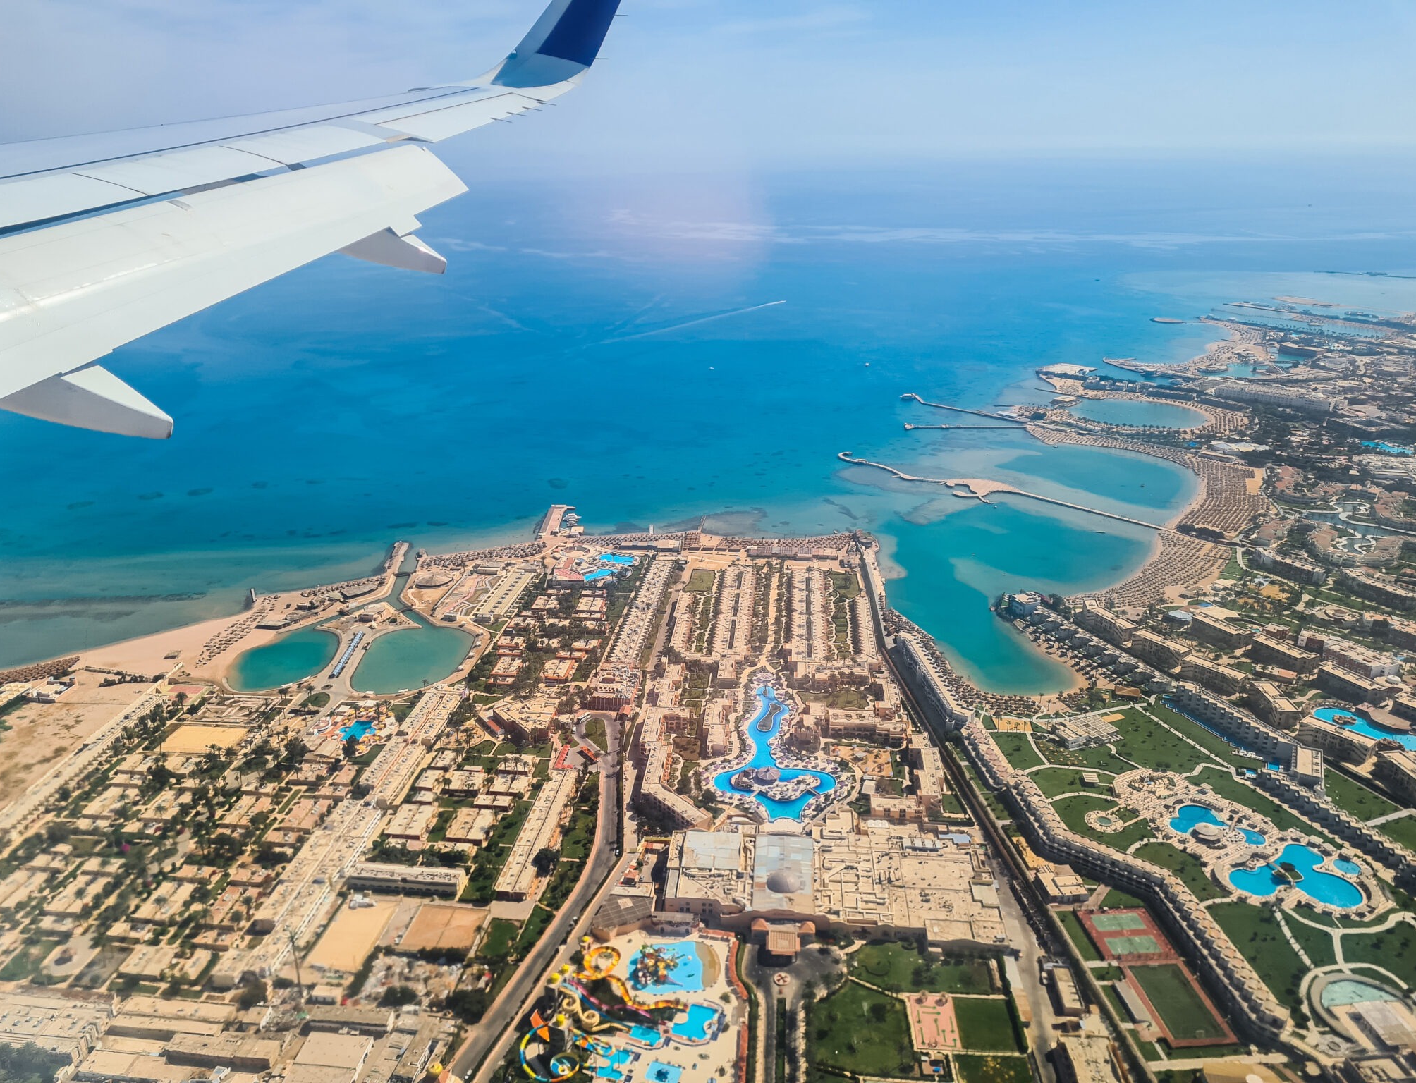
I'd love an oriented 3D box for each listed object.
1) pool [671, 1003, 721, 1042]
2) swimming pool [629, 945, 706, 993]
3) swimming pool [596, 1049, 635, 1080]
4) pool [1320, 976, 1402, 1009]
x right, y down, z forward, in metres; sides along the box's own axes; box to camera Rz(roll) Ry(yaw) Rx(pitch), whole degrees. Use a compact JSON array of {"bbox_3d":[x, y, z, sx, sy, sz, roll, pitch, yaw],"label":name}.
[{"bbox_3d":[-5.244,212.589,478.646,16.910,1.500,19.350,7,22,18],"label":"pool"},{"bbox_3d":[-19.843,200.963,509.326,35.130,1.200,33.090,-3,21,-7],"label":"swimming pool"},{"bbox_3d":[-39.639,220.661,457.877,11.600,1.500,16.800,5,21,14],"label":"swimming pool"},{"bbox_3d":[292.793,205.636,491.568,36.080,1.500,16.540,-4,21,-9],"label":"pool"}]

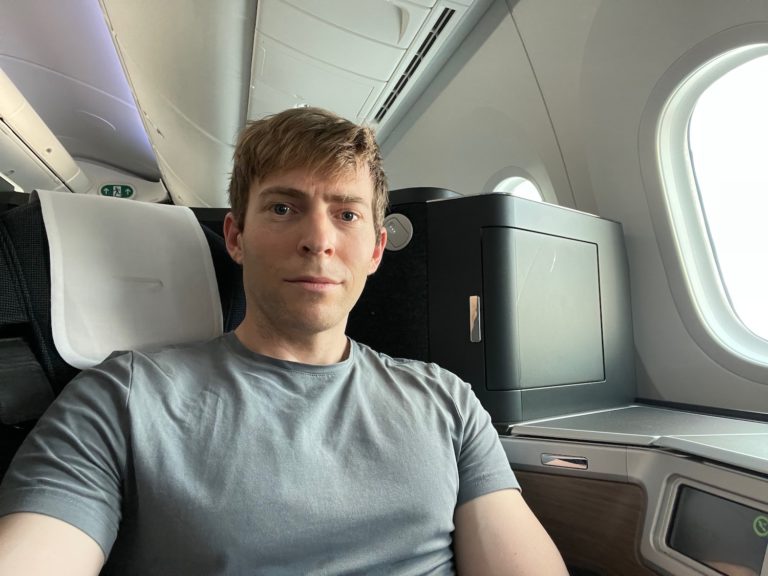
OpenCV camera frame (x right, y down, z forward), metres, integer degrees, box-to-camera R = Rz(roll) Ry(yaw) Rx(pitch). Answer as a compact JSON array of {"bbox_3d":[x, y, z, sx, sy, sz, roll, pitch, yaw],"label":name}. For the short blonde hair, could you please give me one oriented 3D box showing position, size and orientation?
[{"bbox_3d":[-0.088,-0.106,0.574,0.175,0.190,0.200,2,-7,-14],"label":"short blonde hair"}]

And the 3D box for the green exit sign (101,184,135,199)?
[{"bbox_3d":[-1.800,-0.648,3.450,0.210,0.095,0.025,2,-7,-17],"label":"green exit sign"}]

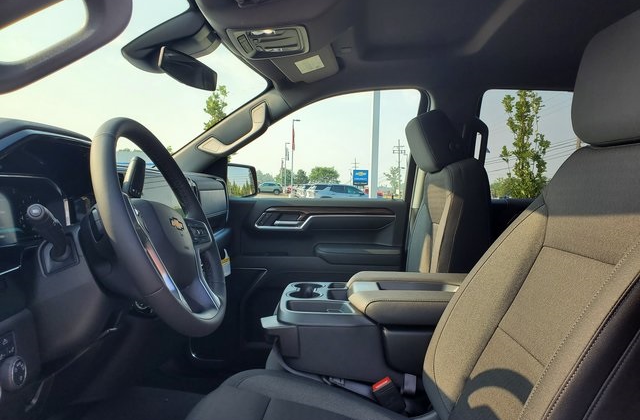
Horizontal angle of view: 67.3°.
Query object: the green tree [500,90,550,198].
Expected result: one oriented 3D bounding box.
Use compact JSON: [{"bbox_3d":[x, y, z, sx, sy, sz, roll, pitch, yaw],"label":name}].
[{"bbox_3d":[5.101,-1.239,11.949,1.250,4.400,1.250,1,3,0],"label":"green tree"}]

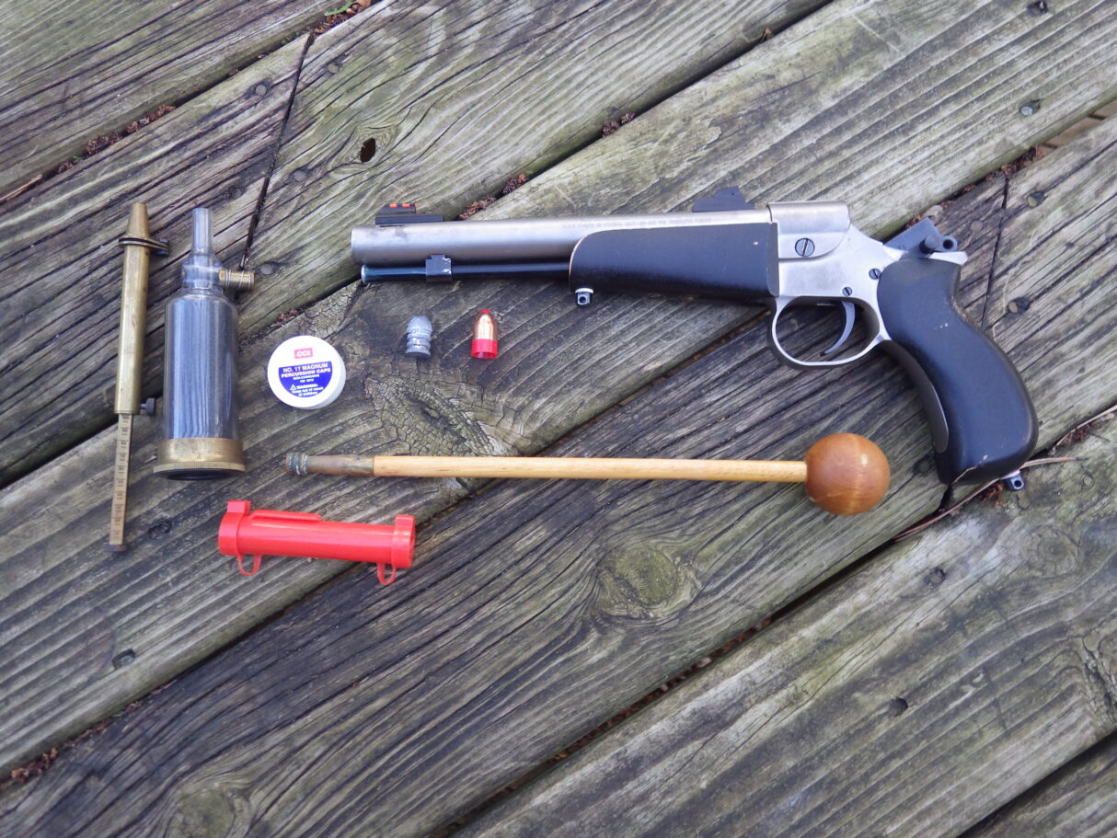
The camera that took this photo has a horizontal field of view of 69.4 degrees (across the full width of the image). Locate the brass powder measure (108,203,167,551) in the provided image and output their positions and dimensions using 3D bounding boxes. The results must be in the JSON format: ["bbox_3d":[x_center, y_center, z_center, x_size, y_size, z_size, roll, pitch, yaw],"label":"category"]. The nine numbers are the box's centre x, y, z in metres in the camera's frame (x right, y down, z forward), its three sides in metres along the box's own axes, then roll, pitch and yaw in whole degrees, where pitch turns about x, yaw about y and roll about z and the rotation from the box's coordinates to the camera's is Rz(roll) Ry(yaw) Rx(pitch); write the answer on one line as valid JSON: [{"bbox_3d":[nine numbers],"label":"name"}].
[{"bbox_3d":[-0.231,-0.025,0.440,0.025,0.017,0.192,0,83,-1],"label":"brass powder measure"}]

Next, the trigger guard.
[{"bbox_3d":[0.145,-0.045,0.438,0.058,0.013,0.035,-3,83,-1],"label":"trigger guard"}]

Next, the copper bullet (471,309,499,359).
[{"bbox_3d":[-0.041,-0.047,0.447,0.014,0.014,0.026,0,83,-1],"label":"copper bullet"}]

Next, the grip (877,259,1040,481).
[{"bbox_3d":[0.214,-0.030,0.437,0.068,0.034,0.126,-17,83,-3],"label":"grip"}]

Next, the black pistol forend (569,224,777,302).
[{"bbox_3d":[0.061,-0.085,0.442,0.111,0.036,0.039,-3,83,-1],"label":"black pistol forend"}]

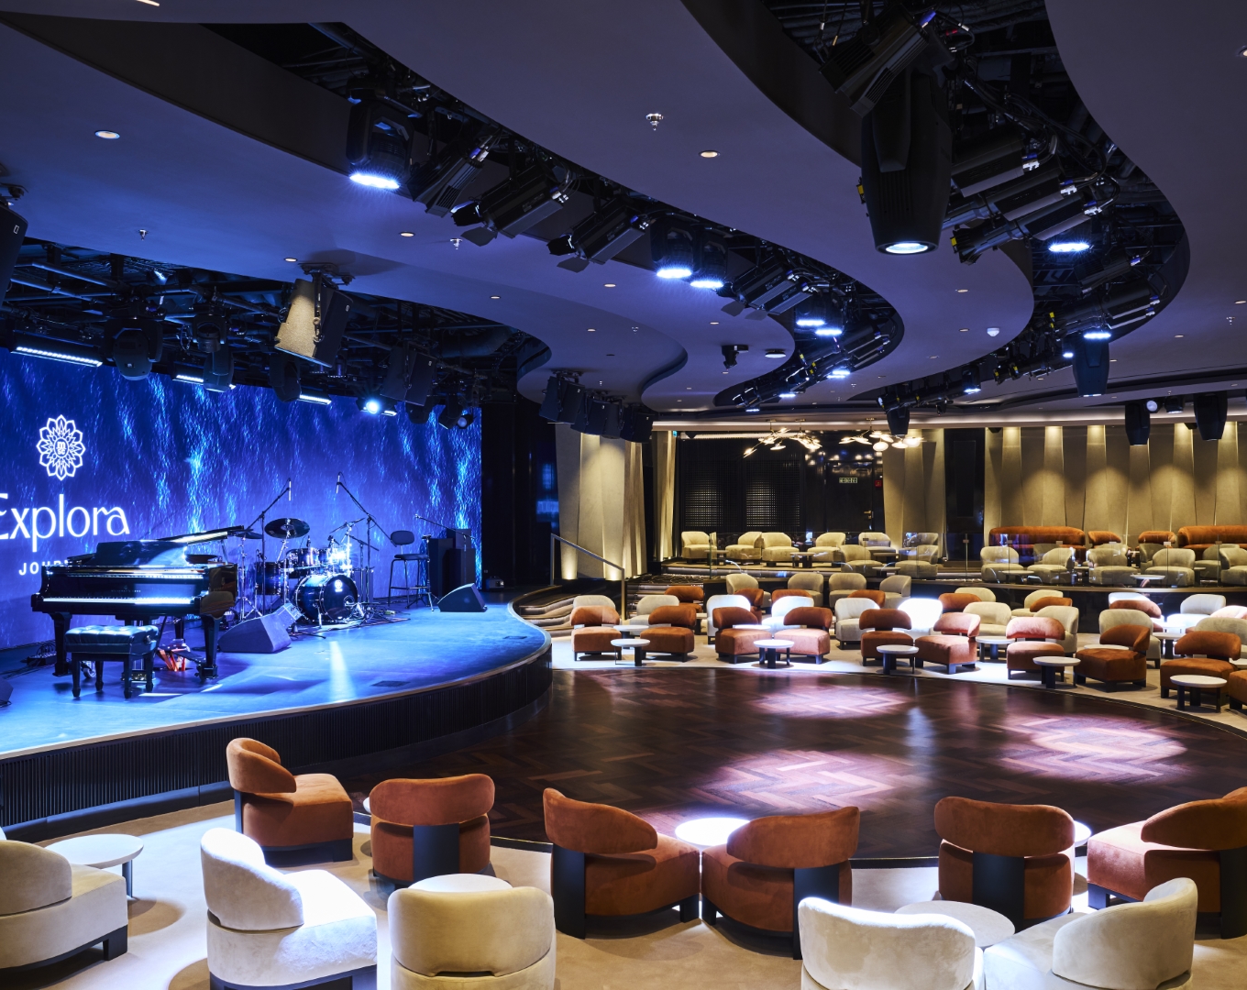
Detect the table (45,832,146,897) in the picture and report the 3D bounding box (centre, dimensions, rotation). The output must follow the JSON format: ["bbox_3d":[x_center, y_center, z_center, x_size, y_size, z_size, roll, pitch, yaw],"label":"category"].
[{"bbox_3d":[-2.898,2.075,5.831,0.524,0.289,0.524,0,0,0],"label":"table"}]

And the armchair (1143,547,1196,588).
[{"bbox_3d":[9.020,1.235,17.700,0.680,0.710,0.700,0,0,42],"label":"armchair"}]

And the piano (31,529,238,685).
[{"bbox_3d":[-4.050,0.952,9.720,1.500,1.340,2.000,0,0,4],"label":"piano"}]

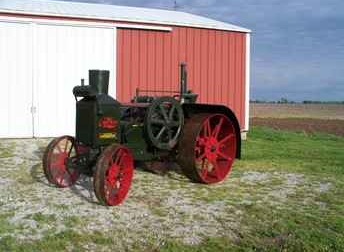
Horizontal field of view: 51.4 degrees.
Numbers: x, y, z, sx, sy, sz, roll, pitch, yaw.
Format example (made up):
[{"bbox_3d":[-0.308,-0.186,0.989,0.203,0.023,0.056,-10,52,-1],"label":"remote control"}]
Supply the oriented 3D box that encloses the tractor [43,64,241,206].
[{"bbox_3d":[-0.483,-0.086,6.724,1.970,2.320,3.470,4,5,45],"label":"tractor"}]

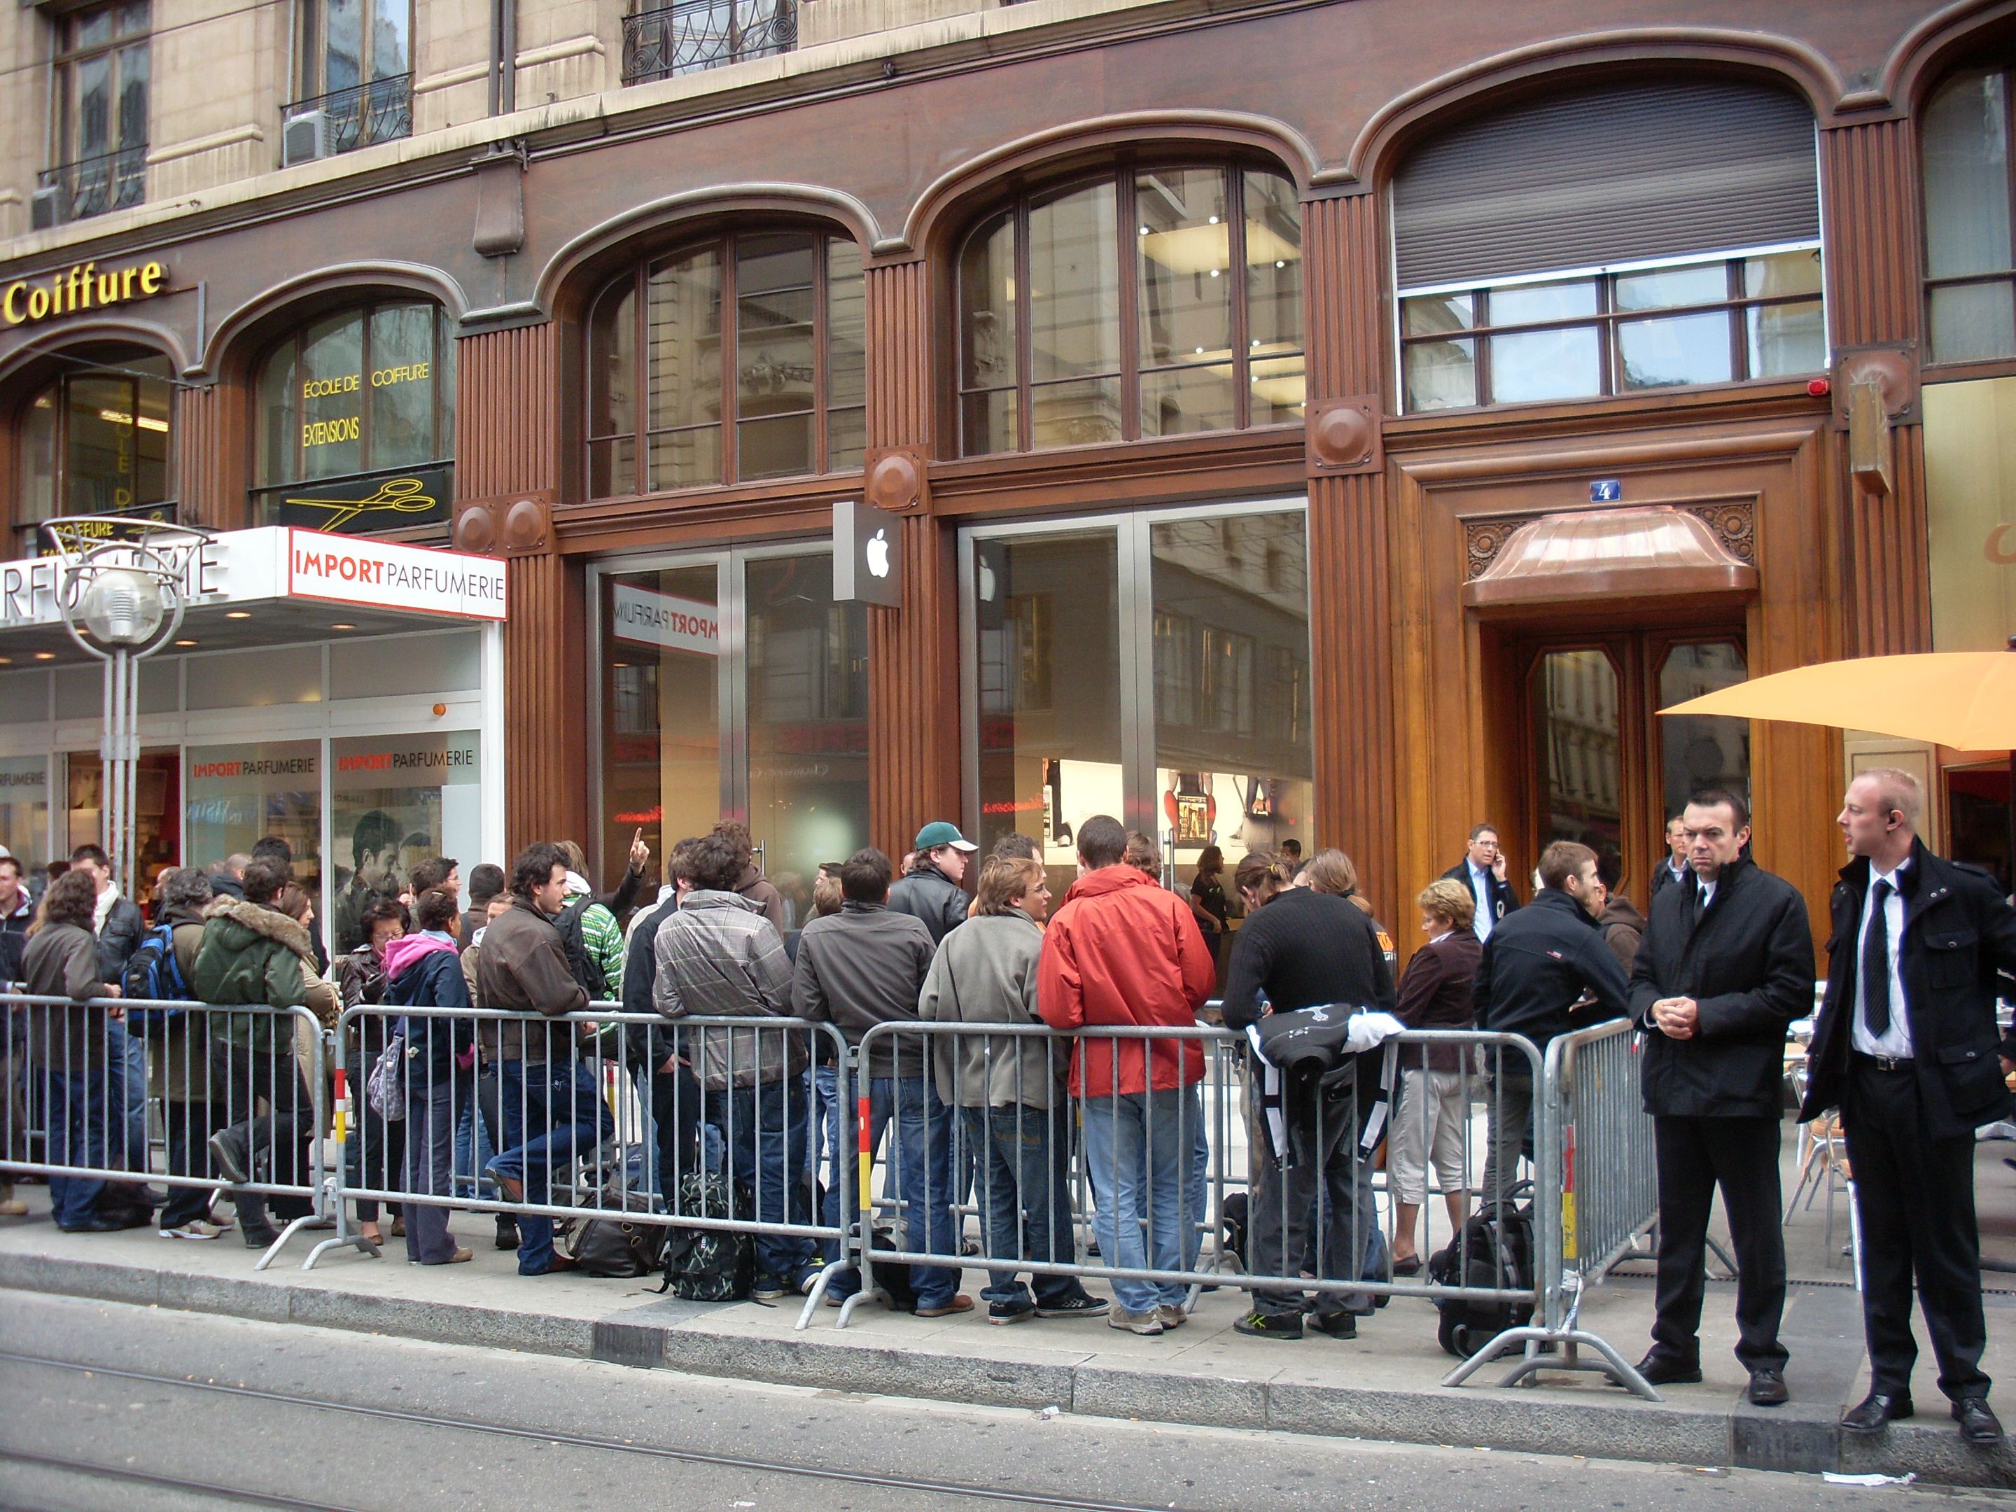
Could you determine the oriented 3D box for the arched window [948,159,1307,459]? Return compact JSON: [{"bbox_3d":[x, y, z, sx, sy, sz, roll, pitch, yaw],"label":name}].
[{"bbox_3d":[0.930,-3.462,16.969,2.900,2.170,0.200,-3,-5,23],"label":"arched window"}]

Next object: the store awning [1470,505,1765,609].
[{"bbox_3d":[4.027,-1.369,14.836,1.890,0.690,0.500,-3,-4,22],"label":"store awning"}]

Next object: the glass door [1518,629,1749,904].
[{"bbox_3d":[4.525,0.703,15.847,1.720,3.200,0.100,-3,-4,22],"label":"glass door"}]

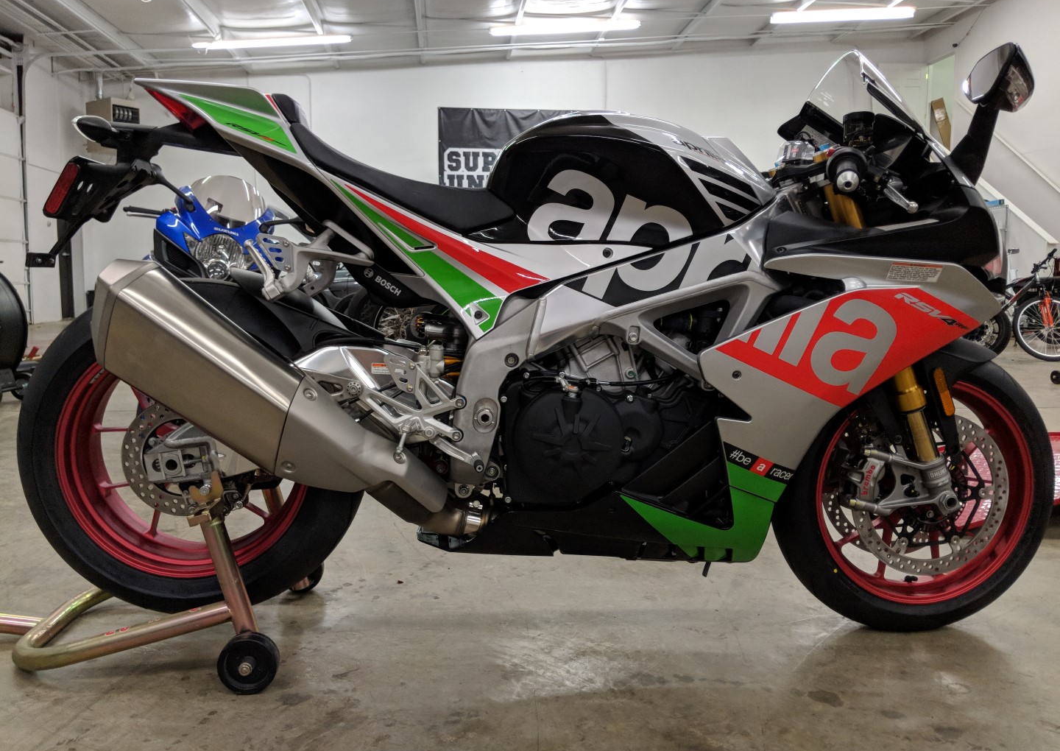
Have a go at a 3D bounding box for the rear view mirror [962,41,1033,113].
[{"bbox_3d":[0.743,-0.472,1.310,0.075,0.090,0.145,0,6,-4],"label":"rear view mirror"}]

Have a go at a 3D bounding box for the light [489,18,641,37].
[{"bbox_3d":[0.553,-5.475,13.000,2.400,0.110,0.170,-5,7,-7],"label":"light"}]

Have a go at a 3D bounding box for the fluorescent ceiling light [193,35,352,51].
[{"bbox_3d":[-4.040,-5.214,12.950,2.440,0.100,0.150,-4,5,-3],"label":"fluorescent ceiling light"}]

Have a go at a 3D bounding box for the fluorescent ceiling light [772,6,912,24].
[{"bbox_3d":[5.149,-5.929,13.600,2.440,0.120,0.180,-4,5,-3],"label":"fluorescent ceiling light"}]

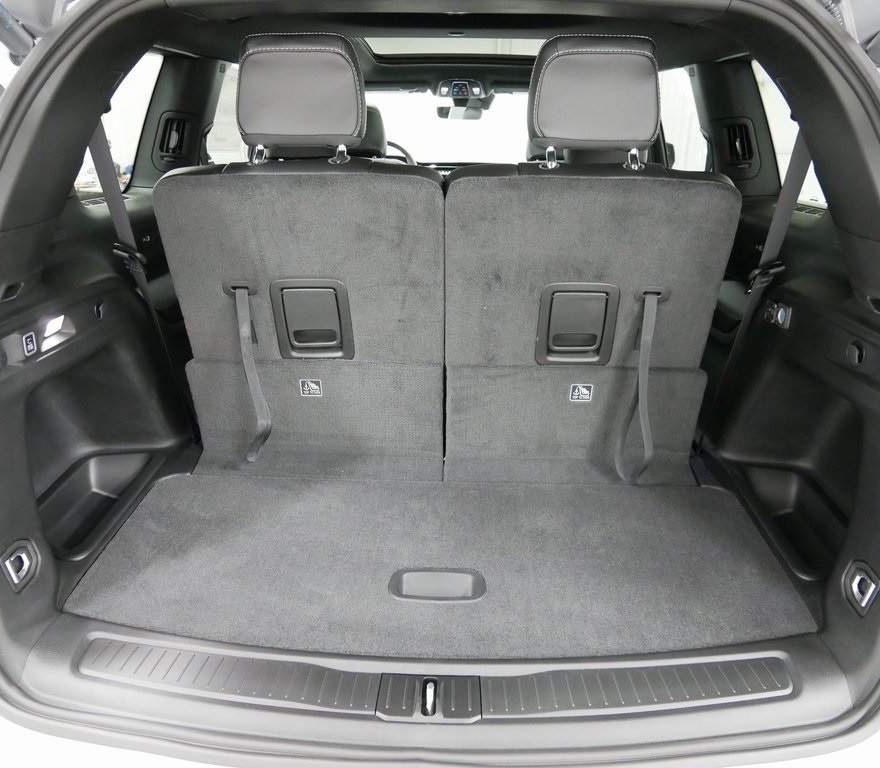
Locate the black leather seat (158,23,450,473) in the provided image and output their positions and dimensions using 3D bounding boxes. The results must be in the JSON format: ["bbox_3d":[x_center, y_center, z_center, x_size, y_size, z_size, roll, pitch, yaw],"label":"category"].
[{"bbox_3d":[-0.232,-0.189,1.389,0.497,0.887,0.224,1,33,3],"label":"black leather seat"}]

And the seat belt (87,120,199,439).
[{"bbox_3d":[-0.566,-0.166,1.358,0.117,0.643,0.078,1,21,3],"label":"seat belt"}]

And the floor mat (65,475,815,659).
[{"bbox_3d":[-0.006,0.320,1.299,1.228,0.029,0.536,1,21,3],"label":"floor mat"}]

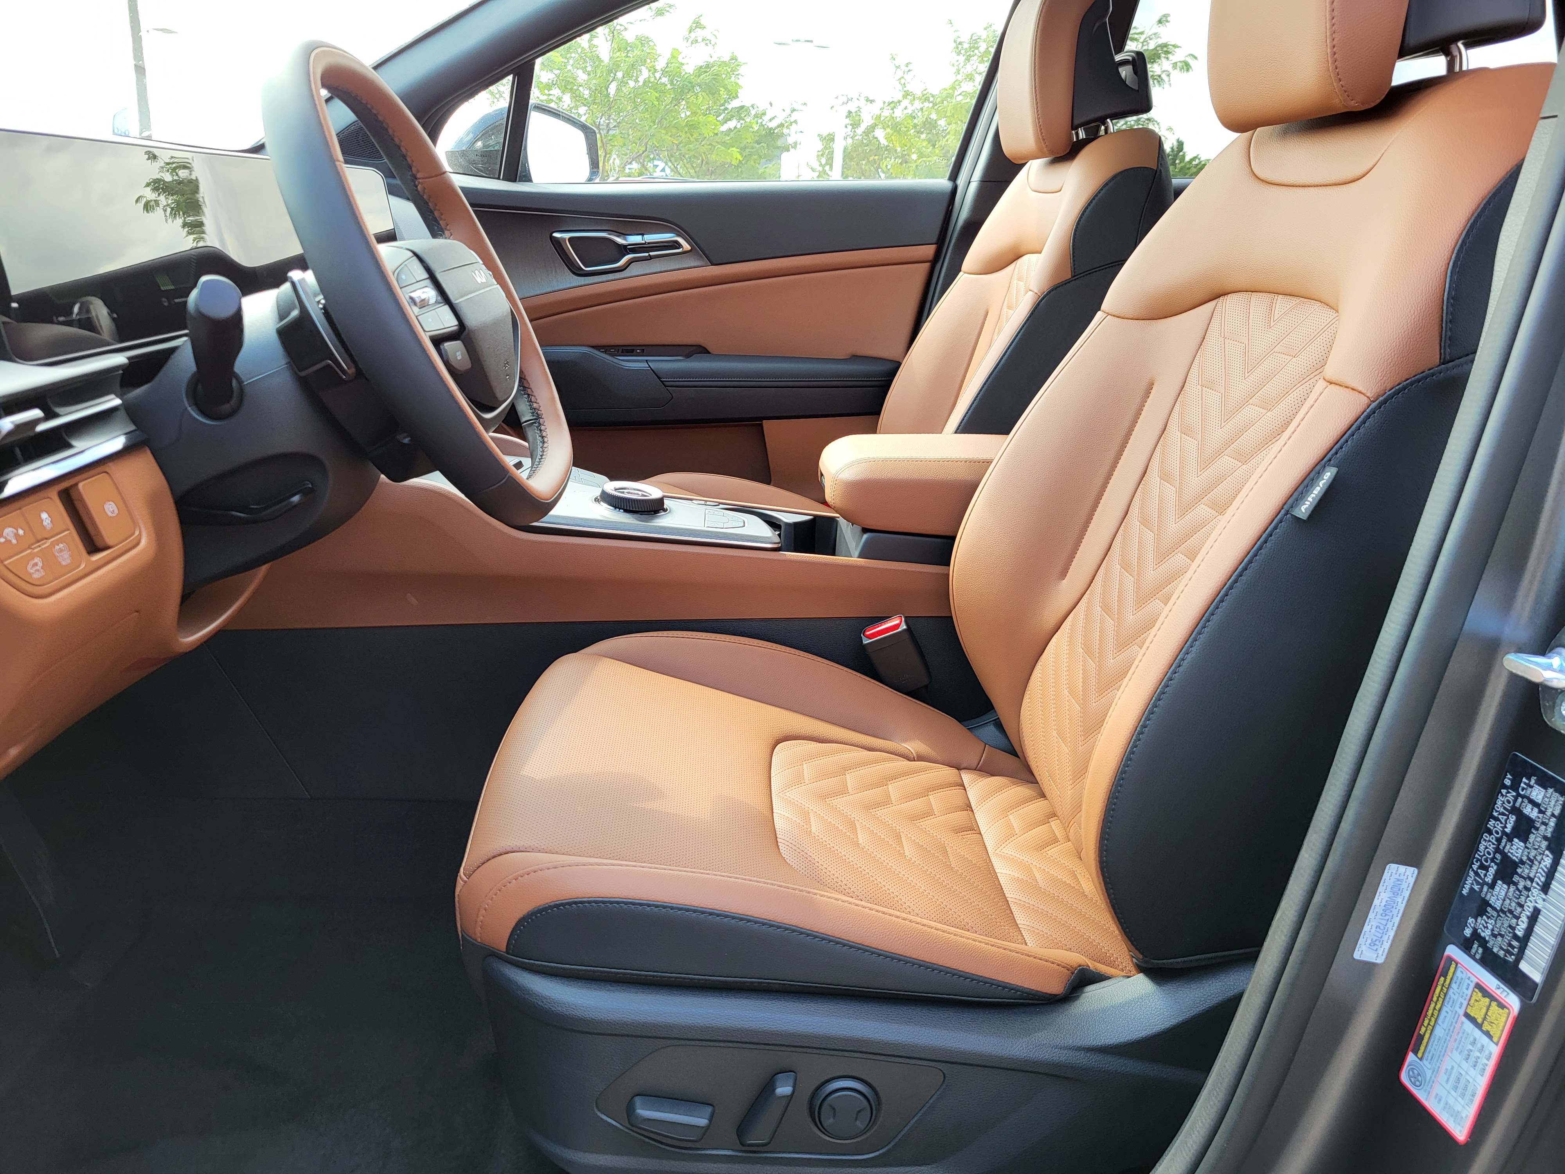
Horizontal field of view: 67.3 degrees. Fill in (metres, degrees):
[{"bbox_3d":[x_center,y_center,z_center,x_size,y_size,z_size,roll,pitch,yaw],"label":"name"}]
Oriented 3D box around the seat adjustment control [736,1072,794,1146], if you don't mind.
[{"bbox_3d":[-0.010,0.328,0.739,0.019,0.050,0.016,20,17,-6],"label":"seat adjustment control"}]

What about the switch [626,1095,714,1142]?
[{"bbox_3d":[-0.071,0.335,0.742,0.053,0.018,0.016,8,18,-2],"label":"switch"}]

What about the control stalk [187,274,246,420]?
[{"bbox_3d":[-0.365,-0.152,0.759,0.030,0.030,0.136,-9,-15,-28],"label":"control stalk"}]

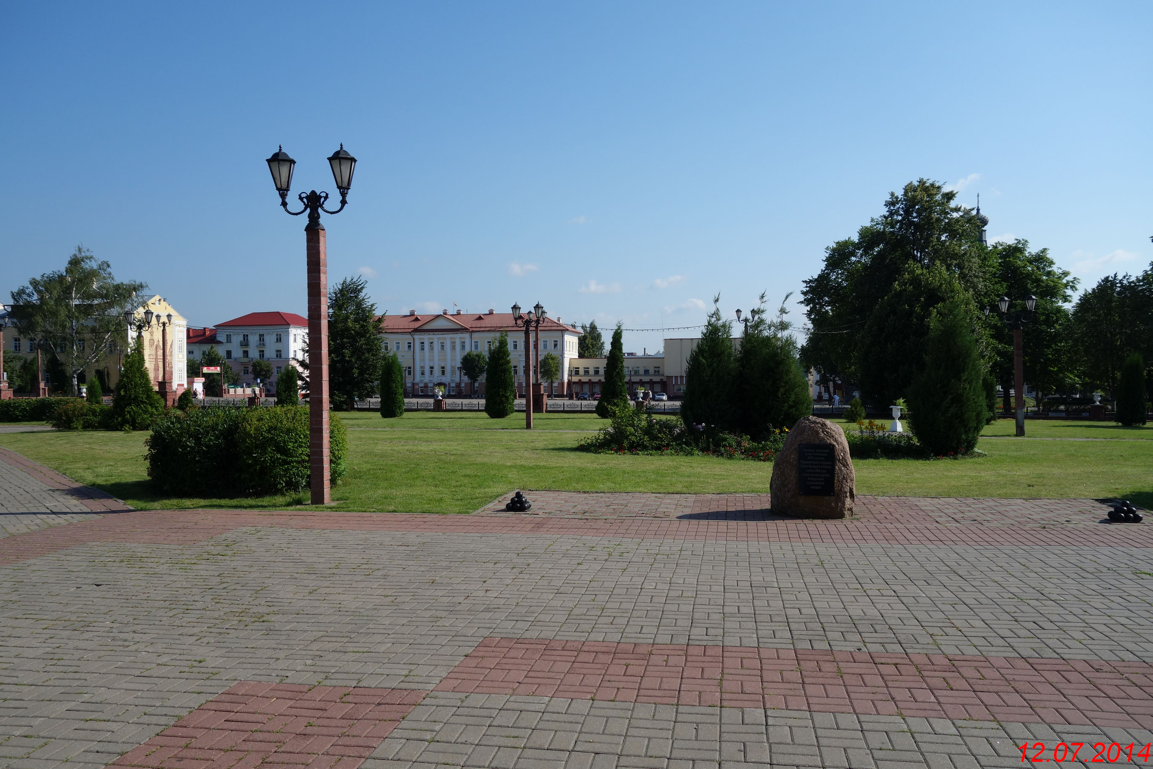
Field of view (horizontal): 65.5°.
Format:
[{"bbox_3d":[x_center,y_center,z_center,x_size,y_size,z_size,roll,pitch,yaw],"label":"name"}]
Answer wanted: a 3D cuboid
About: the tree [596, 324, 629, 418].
[{"bbox_3d":[1.871,-0.717,46.000,1.700,4.850,1.700,0,0,0],"label":"tree"}]

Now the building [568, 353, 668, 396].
[{"bbox_3d":[8.700,-1.100,175.000,18.500,7.900,12.000,0,0,11],"label":"building"}]

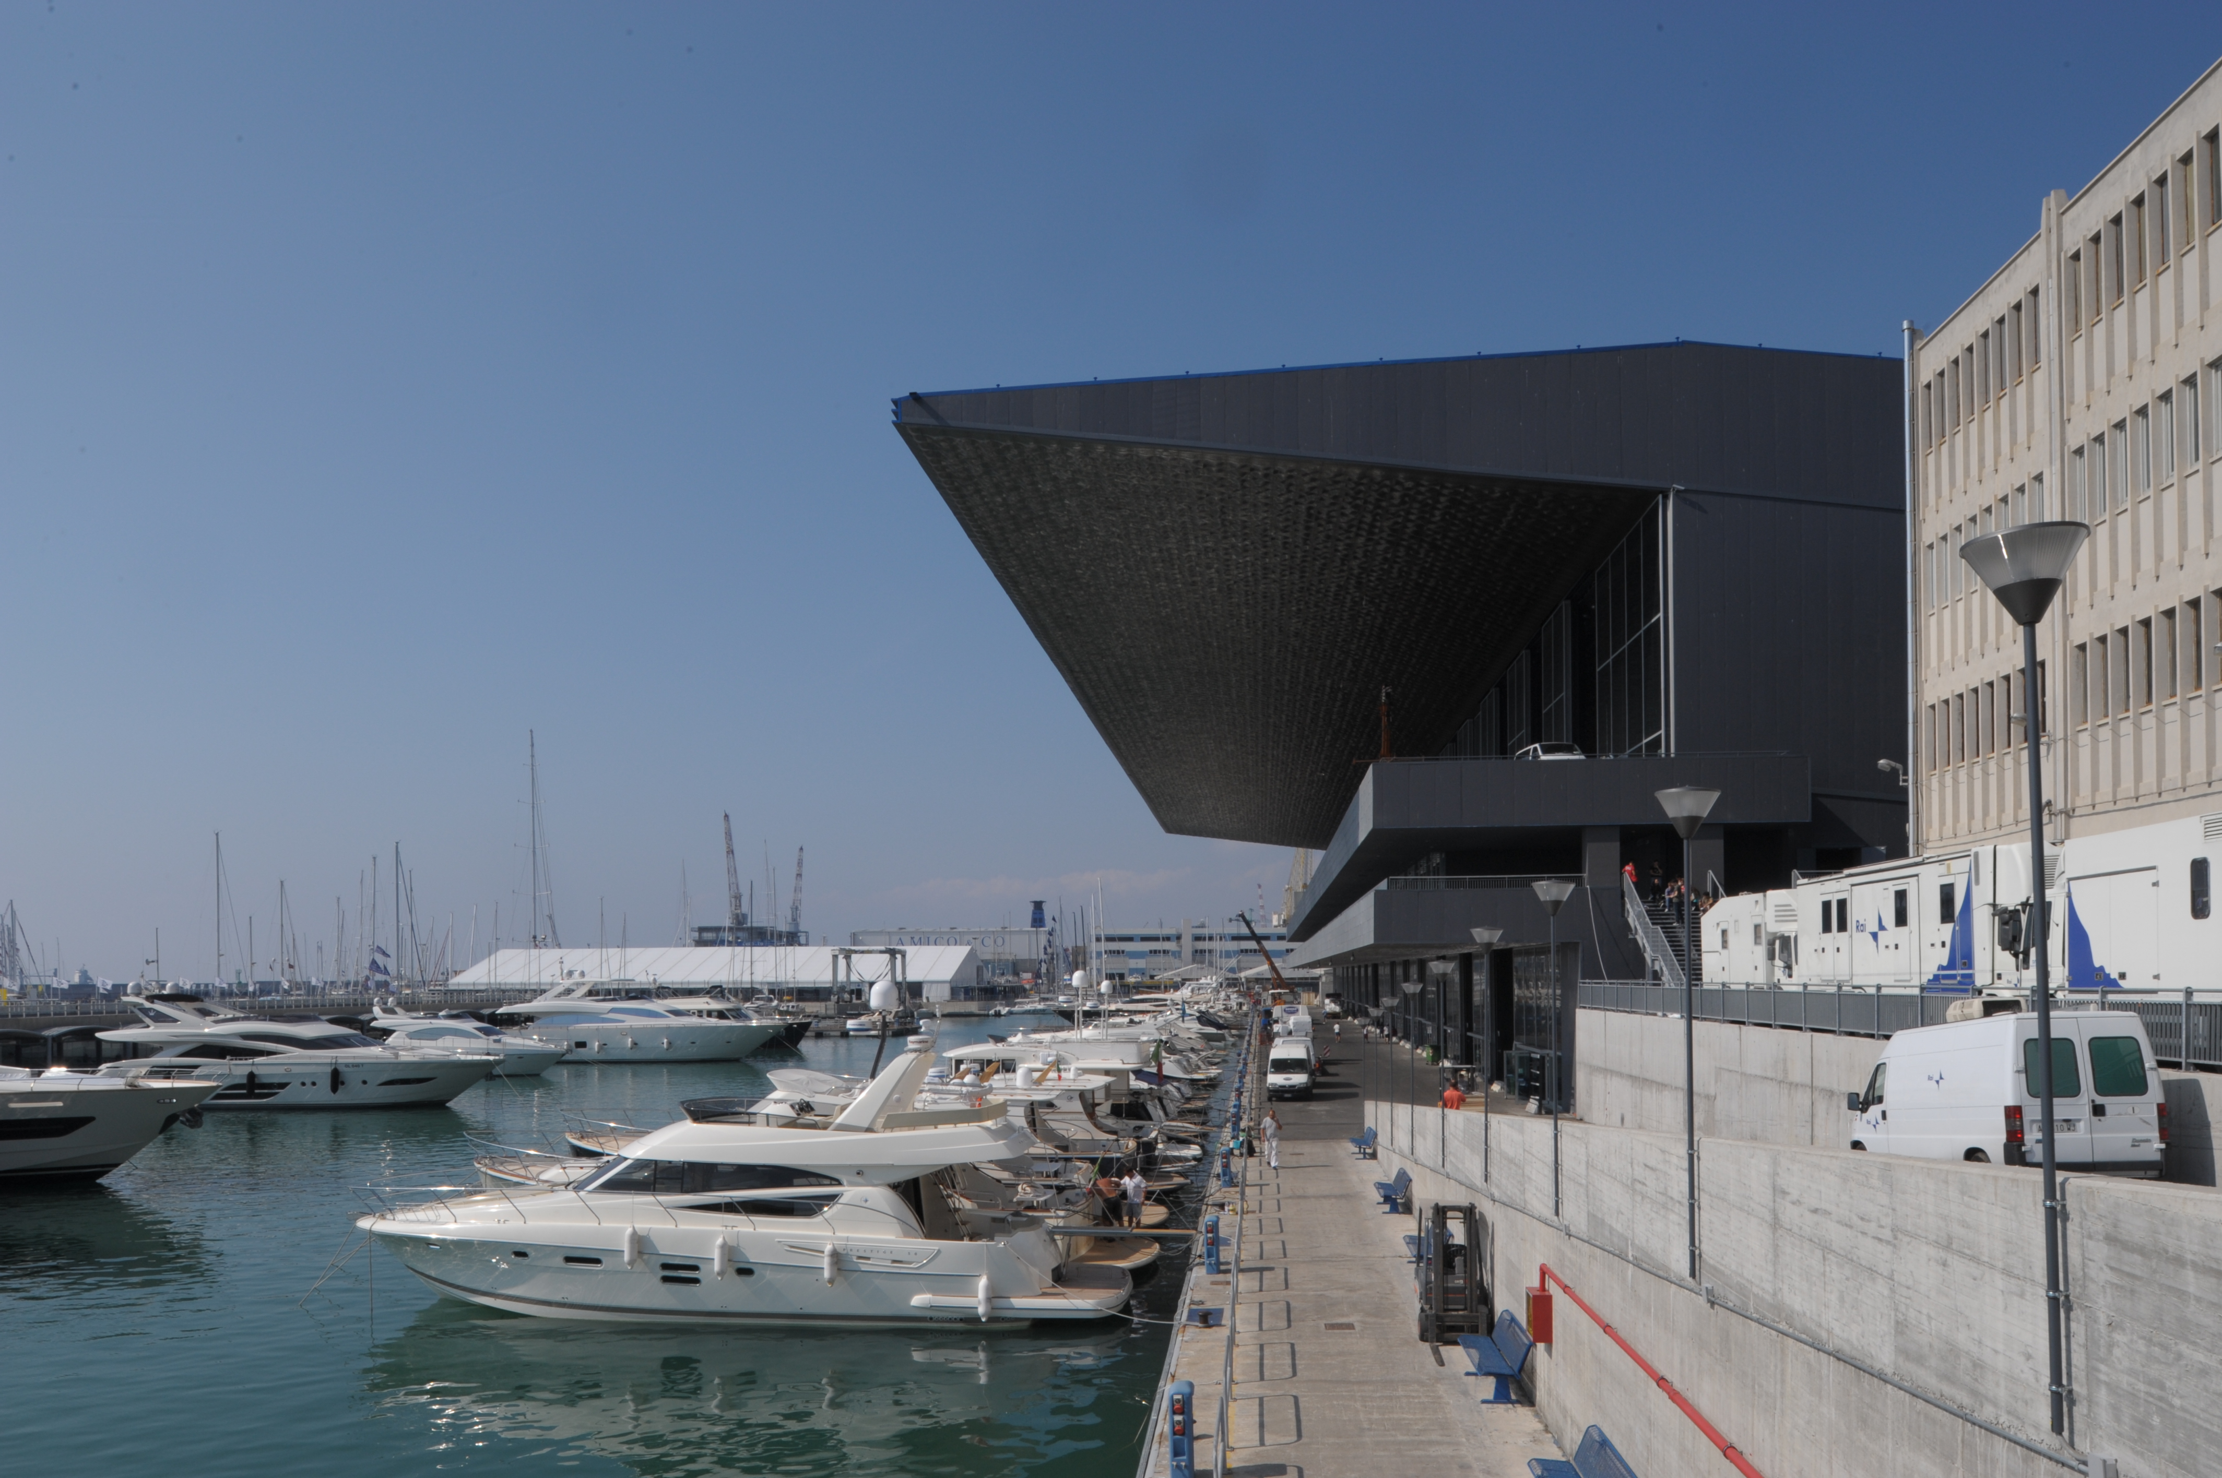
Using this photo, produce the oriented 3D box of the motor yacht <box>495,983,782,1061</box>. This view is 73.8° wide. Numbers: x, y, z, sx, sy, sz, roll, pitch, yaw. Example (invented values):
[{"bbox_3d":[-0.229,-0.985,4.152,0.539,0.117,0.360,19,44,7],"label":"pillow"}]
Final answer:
[{"bbox_3d":[-36.658,22.232,116.000,22.300,6.500,5.600,-1,-5,6],"label":"motor yacht"}]

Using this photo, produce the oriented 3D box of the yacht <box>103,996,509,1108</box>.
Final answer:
[{"bbox_3d":[-42.576,16.412,78.000,21.000,6.200,5.400,-1,-5,6],"label":"yacht"}]

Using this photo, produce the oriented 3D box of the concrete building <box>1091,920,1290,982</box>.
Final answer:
[{"bbox_3d":[19.495,50.668,350.000,49.000,15.000,20.000,-1,-5,6],"label":"concrete building"}]

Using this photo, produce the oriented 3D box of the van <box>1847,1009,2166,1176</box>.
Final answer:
[{"bbox_3d":[13.092,5.403,22.000,2.050,2.470,5.100,-2,-9,6],"label":"van"}]

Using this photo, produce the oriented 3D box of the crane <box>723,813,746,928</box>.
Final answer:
[{"bbox_3d":[-109.416,38.055,430.000,8.000,33.000,7.000,2,-5,-25],"label":"crane"}]

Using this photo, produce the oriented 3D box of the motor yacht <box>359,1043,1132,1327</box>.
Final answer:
[{"bbox_3d":[-7.591,8.815,29.900,16.100,5.400,4.600,-1,-5,6],"label":"motor yacht"}]

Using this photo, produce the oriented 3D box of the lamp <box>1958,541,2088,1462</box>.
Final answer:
[{"bbox_3d":[4.092,1.075,6.480,0.500,3.950,0.500,0,-4,0],"label":"lamp"}]

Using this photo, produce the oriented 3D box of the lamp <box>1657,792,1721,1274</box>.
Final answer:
[{"bbox_3d":[4.679,2.384,12.000,0.500,3.970,0.500,1,-4,0],"label":"lamp"}]

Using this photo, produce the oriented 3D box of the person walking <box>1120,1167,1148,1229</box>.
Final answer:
[{"bbox_3d":[0.554,10.934,35.000,0.420,1.700,0.550,4,-6,-45],"label":"person walking"}]

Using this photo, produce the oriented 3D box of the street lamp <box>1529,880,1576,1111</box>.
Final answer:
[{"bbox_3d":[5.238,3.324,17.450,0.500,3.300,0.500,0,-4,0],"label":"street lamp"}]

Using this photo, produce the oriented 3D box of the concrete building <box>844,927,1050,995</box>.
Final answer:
[{"bbox_3d":[-38.593,52.608,352.000,46.000,15.500,25.000,-1,-5,6],"label":"concrete building"}]

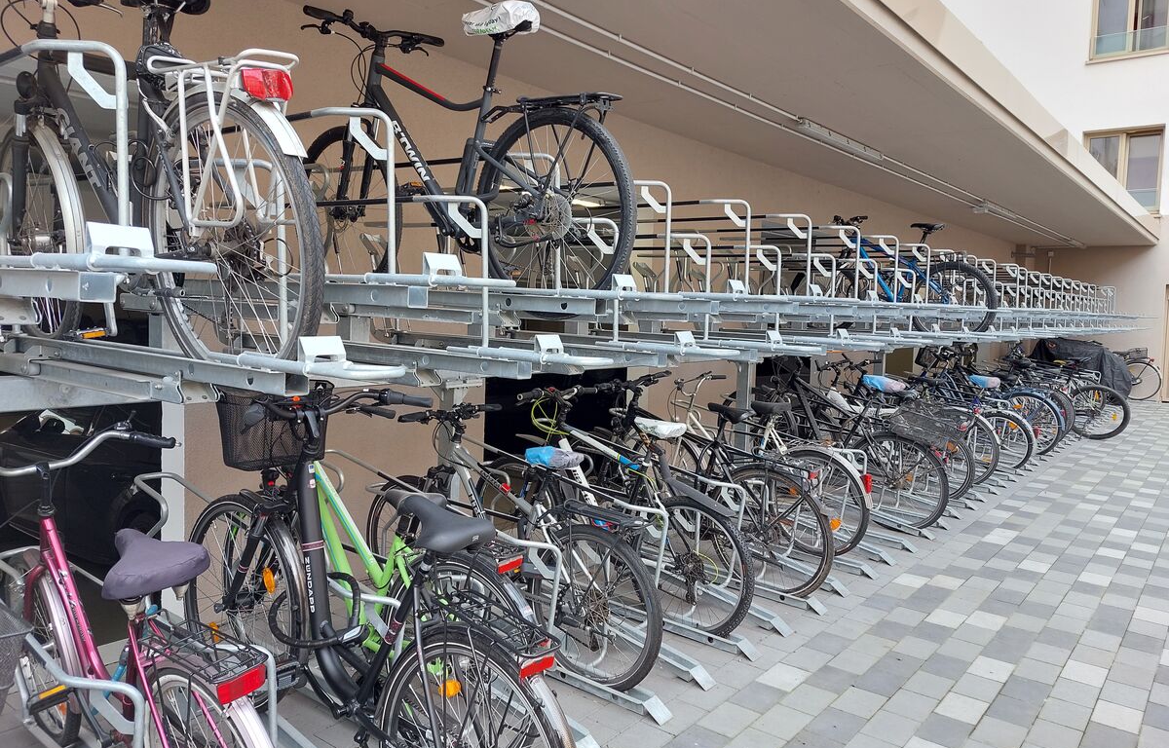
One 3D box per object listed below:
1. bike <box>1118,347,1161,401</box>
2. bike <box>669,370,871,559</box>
[{"bbox_3d":[10.037,-0.072,15.609,1.810,1.080,0.600,5,5,39],"label":"bike"},{"bbox_3d":[0.999,0.579,5.354,1.820,1.100,0.590,5,6,39],"label":"bike"}]

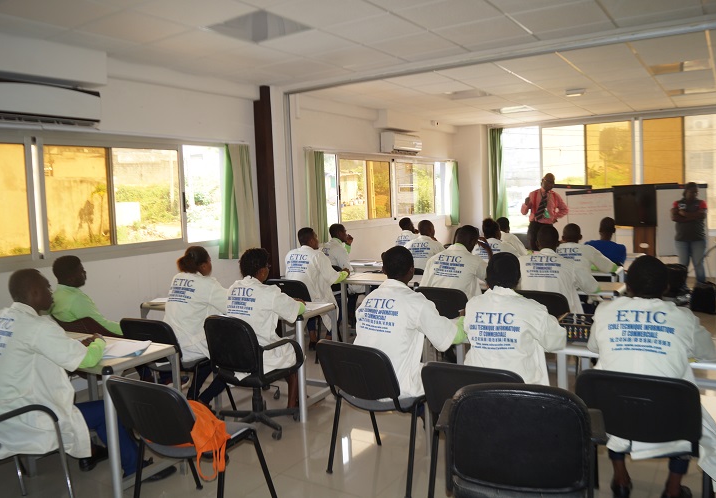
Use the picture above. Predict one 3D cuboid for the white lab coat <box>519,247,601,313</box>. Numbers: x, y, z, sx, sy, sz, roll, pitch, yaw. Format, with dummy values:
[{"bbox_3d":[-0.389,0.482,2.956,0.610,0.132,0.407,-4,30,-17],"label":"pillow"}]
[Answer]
[{"bbox_3d":[1.651,0.324,4.714,0.580,0.680,0.520,2,7,34],"label":"white lab coat"}]

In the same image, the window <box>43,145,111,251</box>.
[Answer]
[{"bbox_3d":[-2.339,-0.428,4.712,0.050,0.890,0.560,2,7,34],"label":"window"}]

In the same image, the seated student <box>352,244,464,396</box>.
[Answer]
[{"bbox_3d":[0.334,0.626,3.369,0.580,1.280,0.780,2,7,34],"label":"seated student"}]

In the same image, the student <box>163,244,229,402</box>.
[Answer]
[{"bbox_3d":[-1.187,0.585,4.150,0.500,1.240,0.760,1,7,32],"label":"student"}]

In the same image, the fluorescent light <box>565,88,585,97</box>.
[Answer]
[{"bbox_3d":[2.816,-2.008,7.239,0.230,0.065,0.140,2,7,34],"label":"fluorescent light"}]

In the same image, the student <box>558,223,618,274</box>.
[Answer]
[{"bbox_3d":[2.153,0.351,5.518,0.620,1.190,0.720,2,7,34],"label":"student"}]

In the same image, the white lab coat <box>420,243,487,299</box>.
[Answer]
[{"bbox_3d":[0.847,0.330,4.744,0.570,0.720,0.520,2,7,34],"label":"white lab coat"}]

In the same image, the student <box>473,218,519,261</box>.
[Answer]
[{"bbox_3d":[1.613,0.276,6.657,0.510,1.260,0.800,2,7,31],"label":"student"}]

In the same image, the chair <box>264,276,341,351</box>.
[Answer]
[{"bbox_3d":[-0.496,0.678,5.610,0.520,0.800,0.560,2,7,34],"label":"chair"}]

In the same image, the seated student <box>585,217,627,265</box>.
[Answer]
[{"bbox_3d":[2.942,0.232,6.644,0.500,1.250,0.780,2,7,34],"label":"seated student"}]

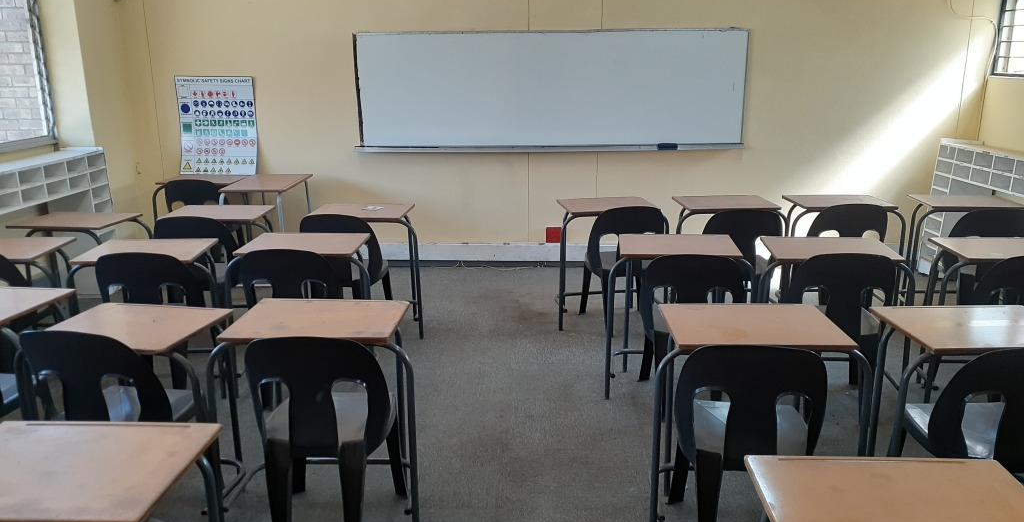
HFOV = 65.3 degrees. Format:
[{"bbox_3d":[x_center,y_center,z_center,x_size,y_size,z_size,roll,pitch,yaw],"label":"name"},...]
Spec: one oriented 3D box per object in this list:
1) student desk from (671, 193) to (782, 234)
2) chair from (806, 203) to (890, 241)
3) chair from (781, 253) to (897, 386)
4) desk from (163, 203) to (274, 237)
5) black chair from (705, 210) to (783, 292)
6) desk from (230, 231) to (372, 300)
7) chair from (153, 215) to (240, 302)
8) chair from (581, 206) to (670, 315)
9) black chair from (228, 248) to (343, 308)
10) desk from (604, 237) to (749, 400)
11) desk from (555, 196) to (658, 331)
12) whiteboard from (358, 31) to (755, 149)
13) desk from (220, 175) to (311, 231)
[{"bbox_3d":[1.319,-0.001,5.034,0.640,0.745,0.430,-1,14,-2],"label":"student desk"},{"bbox_3d":[2.013,0.008,4.917,0.475,0.787,0.510,1,14,4],"label":"chair"},{"bbox_3d":[1.527,0.306,3.812,0.478,0.792,0.506,1,14,6],"label":"chair"},{"bbox_3d":[-1.758,0.065,4.893,0.685,0.737,0.439,0,14,2],"label":"desk"},{"bbox_3d":[1.326,0.042,4.774,0.475,0.790,0.500,0,14,3],"label":"black chair"},{"bbox_3d":[-1.018,0.272,4.037,0.685,0.737,0.439,0,14,2],"label":"desk"},{"bbox_3d":[-1.807,0.078,4.740,0.475,0.790,0.500,0,14,4],"label":"chair"},{"bbox_3d":[0.676,0.014,4.929,0.475,0.787,0.510,-2,14,-7],"label":"chair"},{"bbox_3d":[-1.026,0.277,3.918,0.475,0.790,0.500,0,14,2],"label":"black chair"},{"bbox_3d":[0.810,0.275,3.976,0.685,0.737,0.439,1,14,6],"label":"desk"},{"bbox_3d":[0.599,0.007,5.059,0.685,0.737,0.439,-2,14,-8],"label":"desk"},{"bbox_3d":[0.290,-1.306,6.167,2.997,0.903,0.060,0,14,2],"label":"whiteboard"},{"bbox_3d":[-1.809,-0.206,6.027,0.478,0.773,0.714,0,14,4],"label":"desk"}]

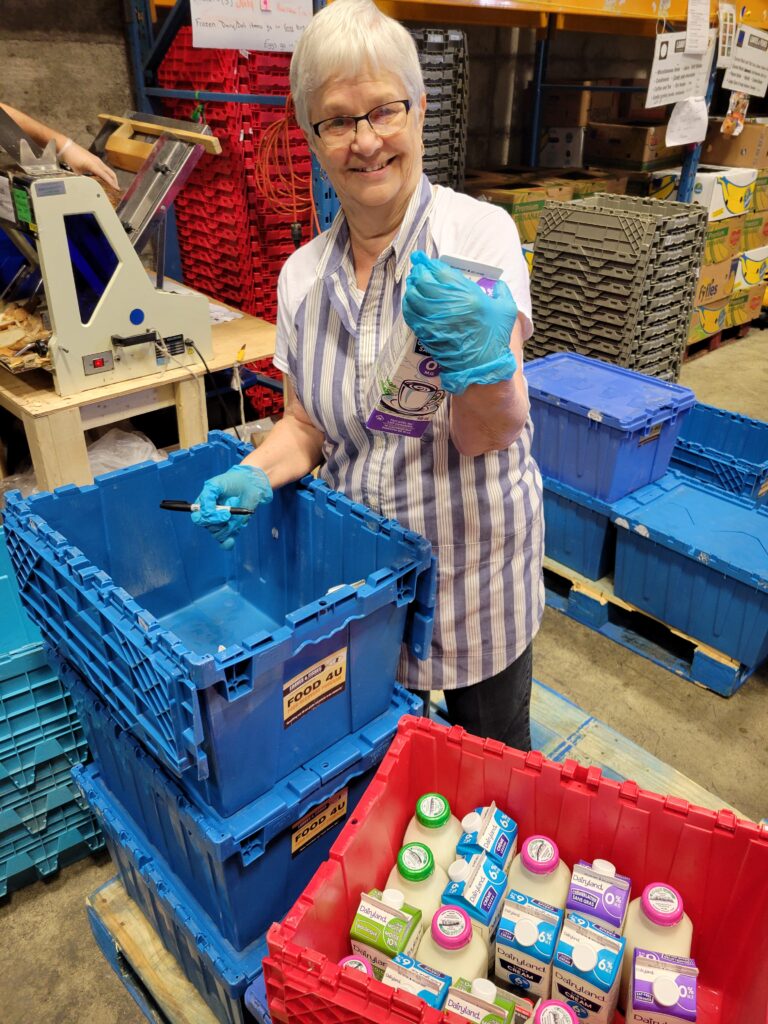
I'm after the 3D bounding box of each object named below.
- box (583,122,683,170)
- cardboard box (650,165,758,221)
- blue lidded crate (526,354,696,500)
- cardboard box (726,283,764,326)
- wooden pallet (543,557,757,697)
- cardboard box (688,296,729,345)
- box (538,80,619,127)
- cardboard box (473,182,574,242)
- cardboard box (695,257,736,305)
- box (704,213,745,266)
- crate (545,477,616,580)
[{"bbox_3d":[1.629,-2.359,4.951,0.503,0.247,0.405,-25,37,-36],"label":"box"},{"bbox_3d":[1.965,-1.974,4.746,0.503,0.247,0.405,-24,37,-36],"label":"cardboard box"},{"bbox_3d":[0.687,-0.299,2.606,0.390,0.308,0.540,-23,36,-35],"label":"blue lidded crate"},{"bbox_3d":[2.344,-1.490,5.405,0.503,0.247,0.405,-24,37,-36],"label":"cardboard box"},{"bbox_3d":[1.137,0.112,2.936,1.219,0.141,1.016,-24,37,-36],"label":"wooden pallet"},{"bbox_3d":[1.969,-1.323,5.109,0.503,0.247,0.405,-24,37,-36],"label":"cardboard box"},{"bbox_3d":[1.301,-2.685,5.039,0.460,0.250,0.405,-24,37,-36],"label":"box"},{"bbox_3d":[0.698,-1.627,4.149,0.503,0.247,0.405,-24,37,-36],"label":"cardboard box"},{"bbox_3d":[1.968,-1.540,4.988,0.503,0.247,0.405,-24,37,-36],"label":"cardboard box"},{"bbox_3d":[1.966,-1.757,4.867,0.503,0.247,0.405,-24,37,-36],"label":"box"},{"bbox_3d":[0.680,-0.039,2.750,0.390,0.308,0.540,-24,37,-35],"label":"crate"}]

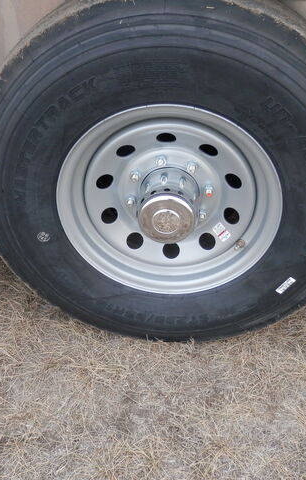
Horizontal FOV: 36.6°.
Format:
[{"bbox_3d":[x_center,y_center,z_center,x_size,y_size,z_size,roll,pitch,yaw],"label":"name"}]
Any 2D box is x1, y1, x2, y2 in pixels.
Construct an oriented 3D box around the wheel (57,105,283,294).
[{"bbox_3d":[0.034,-0.096,0.969,0.443,0.443,0.165,5,38,3],"label":"wheel"}]

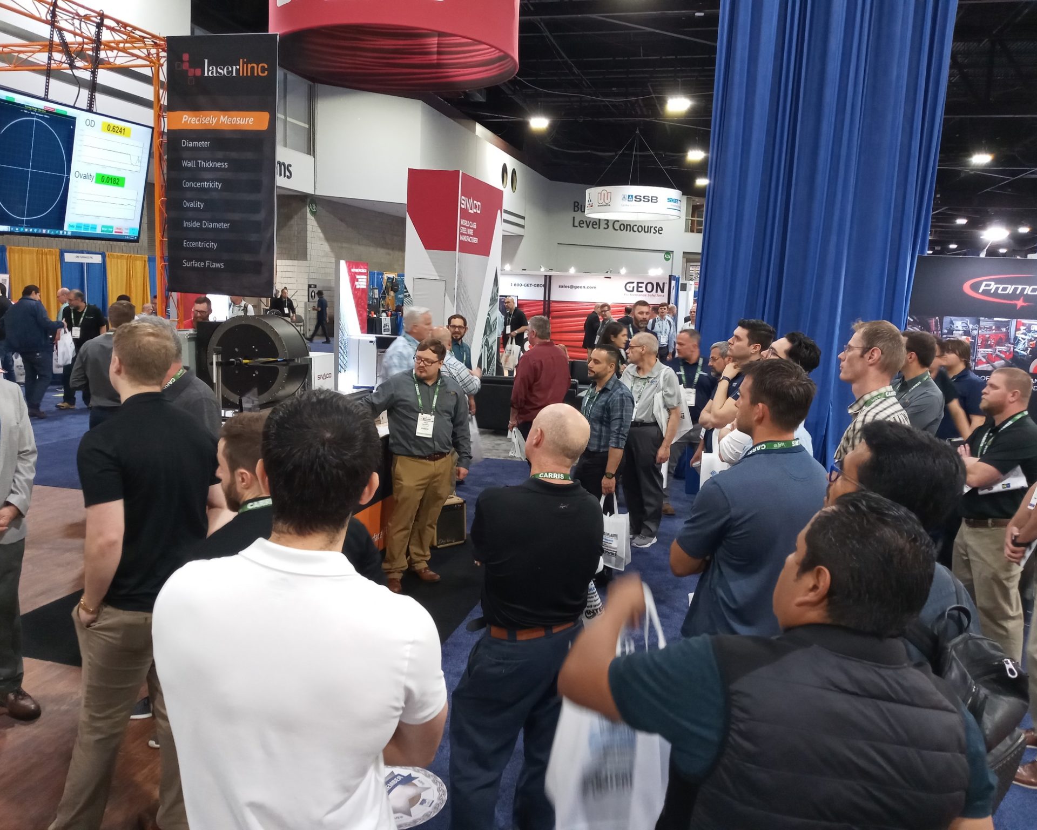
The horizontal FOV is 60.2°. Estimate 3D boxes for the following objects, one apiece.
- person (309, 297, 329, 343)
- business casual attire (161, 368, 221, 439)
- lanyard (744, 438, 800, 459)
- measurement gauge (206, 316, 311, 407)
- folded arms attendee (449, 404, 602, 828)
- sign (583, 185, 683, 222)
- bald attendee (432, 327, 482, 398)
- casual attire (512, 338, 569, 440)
[{"bbox_3d":[-6.642,-3.151,29.806,0.720,1.540,0.480,3,8,6],"label":"person"},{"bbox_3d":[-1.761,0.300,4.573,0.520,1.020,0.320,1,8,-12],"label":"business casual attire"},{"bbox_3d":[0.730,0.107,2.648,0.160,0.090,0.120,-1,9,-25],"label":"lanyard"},{"bbox_3d":[-1.915,-0.400,6.620,0.640,0.650,0.380,3,8,8],"label":"measurement gauge"},{"bbox_3d":[0.034,0.794,2.825,0.480,1.680,0.400,1,8,-10],"label":"folded arms attendee"},{"bbox_3d":[4.239,-7.825,33.000,3.550,0.950,3.550,2,8,0],"label":"sign"},{"bbox_3d":[-0.625,0.155,7.118,0.580,1.710,0.400,4,8,12],"label":"bald attendee"},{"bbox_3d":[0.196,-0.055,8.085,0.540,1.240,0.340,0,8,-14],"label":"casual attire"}]

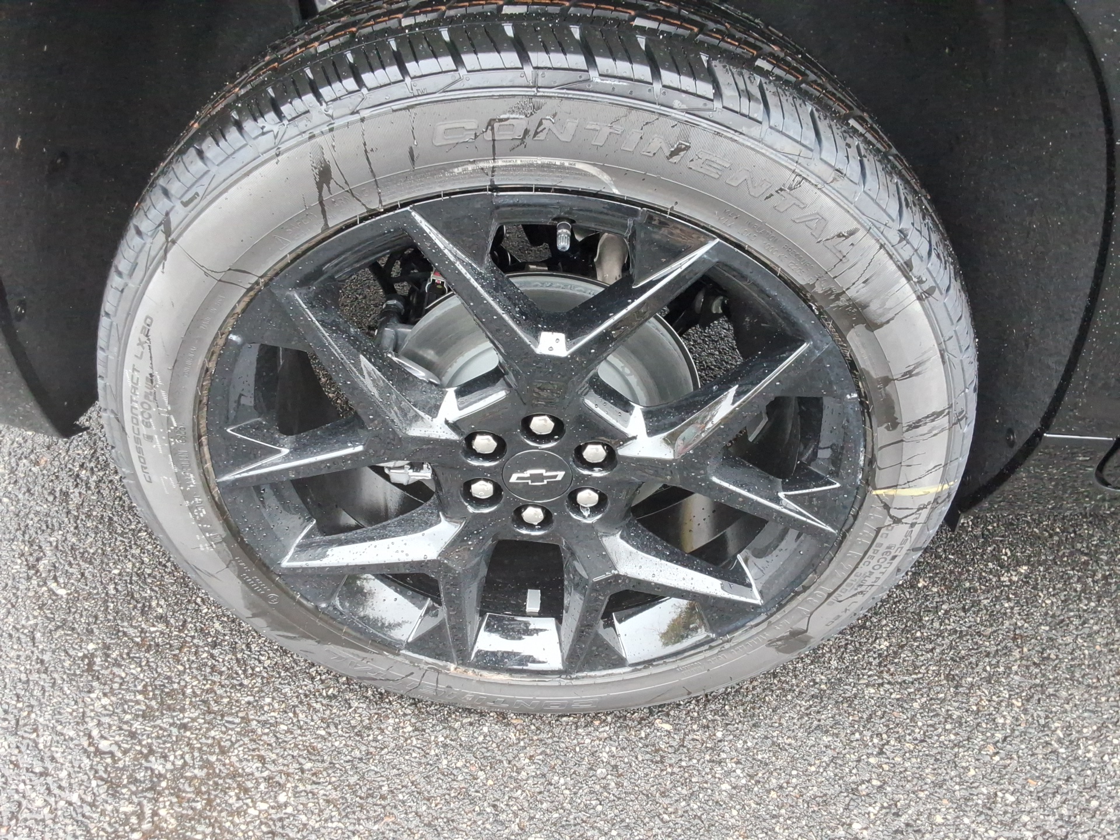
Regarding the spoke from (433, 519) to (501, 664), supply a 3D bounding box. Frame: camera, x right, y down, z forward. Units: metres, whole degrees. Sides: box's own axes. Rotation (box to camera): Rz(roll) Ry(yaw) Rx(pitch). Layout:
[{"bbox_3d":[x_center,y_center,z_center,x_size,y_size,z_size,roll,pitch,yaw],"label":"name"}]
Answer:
[{"bbox_3d":[-0.099,0.193,0.976,0.050,0.196,0.038,4,41,-3],"label":"spoke"}]

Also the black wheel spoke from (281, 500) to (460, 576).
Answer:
[{"bbox_3d":[-0.196,0.129,0.937,0.181,0.042,0.045,-3,40,4],"label":"black wheel spoke"}]

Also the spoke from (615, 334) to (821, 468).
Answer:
[{"bbox_3d":[0.134,-0.019,0.792,0.172,0.052,0.038,-31,34,24],"label":"spoke"}]

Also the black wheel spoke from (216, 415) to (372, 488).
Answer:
[{"bbox_3d":[-0.245,0.026,0.851,0.148,0.046,0.045,-8,40,8],"label":"black wheel spoke"}]

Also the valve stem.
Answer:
[{"bbox_3d":[0.003,-0.142,0.701,0.012,0.012,0.028,0,64,0],"label":"valve stem"}]

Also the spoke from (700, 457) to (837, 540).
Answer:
[{"bbox_3d":[0.203,0.067,0.866,0.143,0.046,0.036,23,37,-18],"label":"spoke"}]

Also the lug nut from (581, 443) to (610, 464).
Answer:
[{"bbox_3d":[0.033,0.025,0.854,0.025,0.025,0.022,0,41,0],"label":"lug nut"}]

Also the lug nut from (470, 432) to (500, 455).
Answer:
[{"bbox_3d":[-0.070,0.017,0.848,0.025,0.025,0.022,0,41,0],"label":"lug nut"}]

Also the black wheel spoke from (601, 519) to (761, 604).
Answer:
[{"bbox_3d":[0.128,0.152,0.949,0.176,0.042,0.045,15,39,-11],"label":"black wheel spoke"}]

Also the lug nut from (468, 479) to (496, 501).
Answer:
[{"bbox_3d":[-0.076,0.062,0.888,0.024,0.024,0.022,0,41,2],"label":"lug nut"}]

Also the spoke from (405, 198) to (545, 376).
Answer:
[{"bbox_3d":[-0.058,-0.111,0.728,0.042,0.171,0.045,-26,35,22],"label":"spoke"}]

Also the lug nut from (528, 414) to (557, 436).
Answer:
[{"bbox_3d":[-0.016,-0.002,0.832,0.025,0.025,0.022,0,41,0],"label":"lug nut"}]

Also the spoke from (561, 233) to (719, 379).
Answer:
[{"bbox_3d":[0.059,-0.090,0.732,0.154,0.045,0.036,-36,32,27],"label":"spoke"}]

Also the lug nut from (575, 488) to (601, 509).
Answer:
[{"bbox_3d":[0.027,0.071,0.893,0.024,0.024,0.022,0,41,2],"label":"lug nut"}]

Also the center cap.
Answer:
[{"bbox_3d":[-0.021,0.049,0.863,0.068,0.068,0.018,-3,41,3],"label":"center cap"}]

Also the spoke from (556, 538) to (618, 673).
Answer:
[{"bbox_3d":[0.029,0.202,0.994,0.044,0.182,0.045,6,40,-4],"label":"spoke"}]

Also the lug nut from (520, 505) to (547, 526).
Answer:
[{"bbox_3d":[-0.027,0.089,0.910,0.024,0.024,0.022,0,41,2],"label":"lug nut"}]

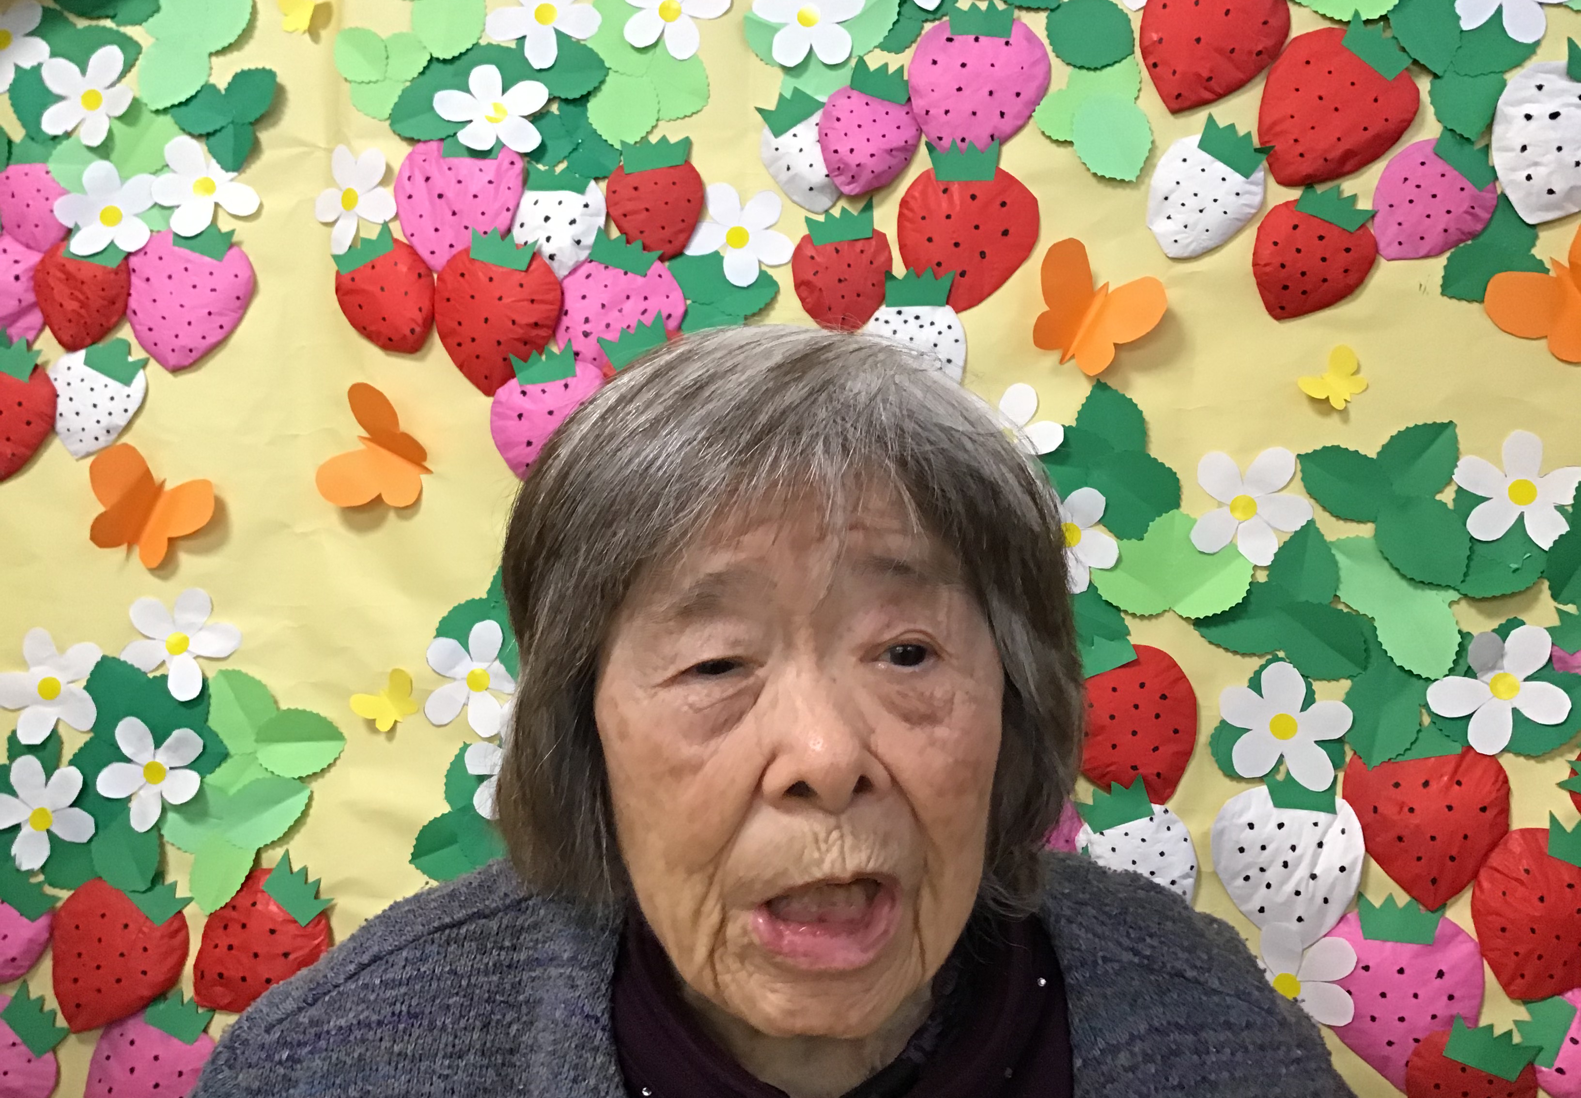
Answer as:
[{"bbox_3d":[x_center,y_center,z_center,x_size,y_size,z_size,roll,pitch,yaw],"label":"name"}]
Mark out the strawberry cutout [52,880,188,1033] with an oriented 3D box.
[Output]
[{"bbox_3d":[-0.430,0.255,0.902,0.092,0.115,0.020,33,-2,12],"label":"strawberry cutout"}]

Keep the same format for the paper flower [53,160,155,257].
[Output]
[{"bbox_3d":[-0.476,-0.236,0.983,0.078,0.070,0.010,-1,-8,9],"label":"paper flower"}]

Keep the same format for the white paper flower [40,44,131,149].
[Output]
[{"bbox_3d":[-0.539,-0.347,1.083,0.073,0.085,0.015,-3,-14,10],"label":"white paper flower"}]

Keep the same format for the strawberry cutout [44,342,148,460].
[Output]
[{"bbox_3d":[-0.466,-0.103,0.949,0.067,0.086,0.020,21,-5,12],"label":"strawberry cutout"}]

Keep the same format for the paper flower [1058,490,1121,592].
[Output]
[{"bbox_3d":[0.162,-0.006,0.833,0.064,0.066,0.012,-1,-9,9],"label":"paper flower"}]

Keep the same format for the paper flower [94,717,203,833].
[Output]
[{"bbox_3d":[-0.427,0.150,0.943,0.075,0.077,0.015,-3,-14,10],"label":"paper flower"}]

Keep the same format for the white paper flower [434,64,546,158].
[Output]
[{"bbox_3d":[-0.197,-0.290,0.935,0.080,0.068,0.014,-1,-9,9],"label":"white paper flower"}]

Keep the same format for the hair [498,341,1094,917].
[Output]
[{"bbox_3d":[0.001,0.026,0.545,0.208,0.222,0.200,-2,-9,-5],"label":"hair"}]

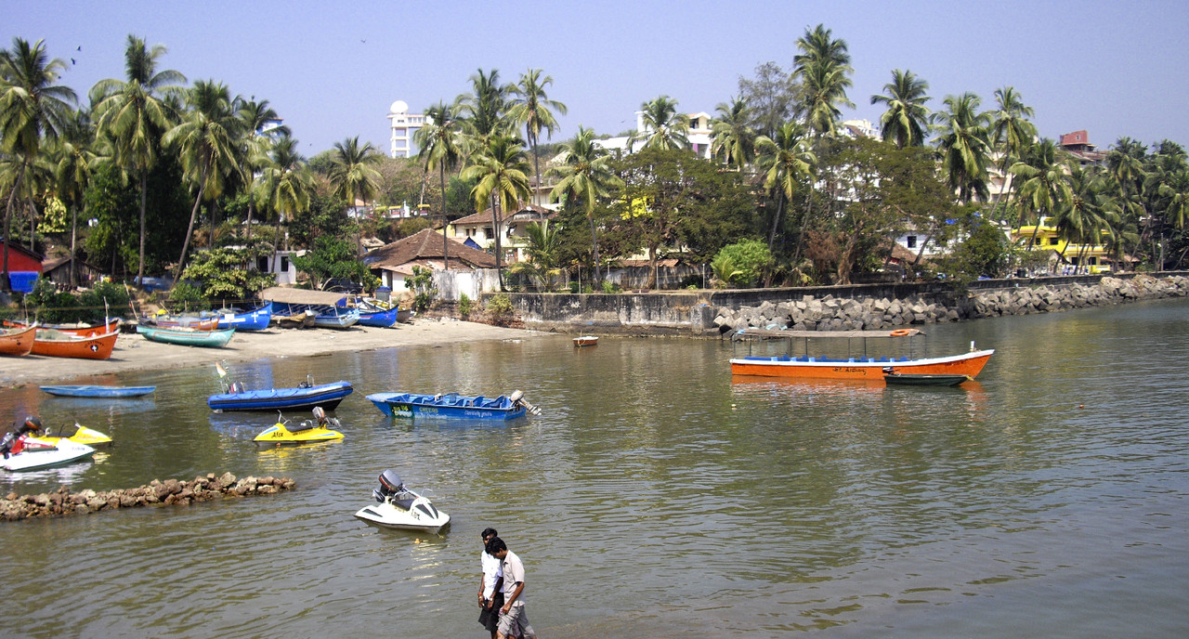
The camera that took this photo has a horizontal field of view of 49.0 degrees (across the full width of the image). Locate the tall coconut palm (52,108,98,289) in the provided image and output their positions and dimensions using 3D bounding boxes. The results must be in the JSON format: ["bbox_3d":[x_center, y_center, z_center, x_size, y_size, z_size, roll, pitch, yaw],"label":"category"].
[{"bbox_3d":[-37.371,-8.796,93.666,4.400,12.650,4.400,0,3,0],"label":"tall coconut palm"}]

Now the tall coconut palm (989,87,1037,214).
[{"bbox_3d":[38.793,-13.012,121.481,5.200,17.320,5.200,0,3,0],"label":"tall coconut palm"}]

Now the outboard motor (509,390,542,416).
[{"bbox_3d":[-2.090,2.542,39.690,1.050,0.500,0.380,39,11,9],"label":"outboard motor"}]

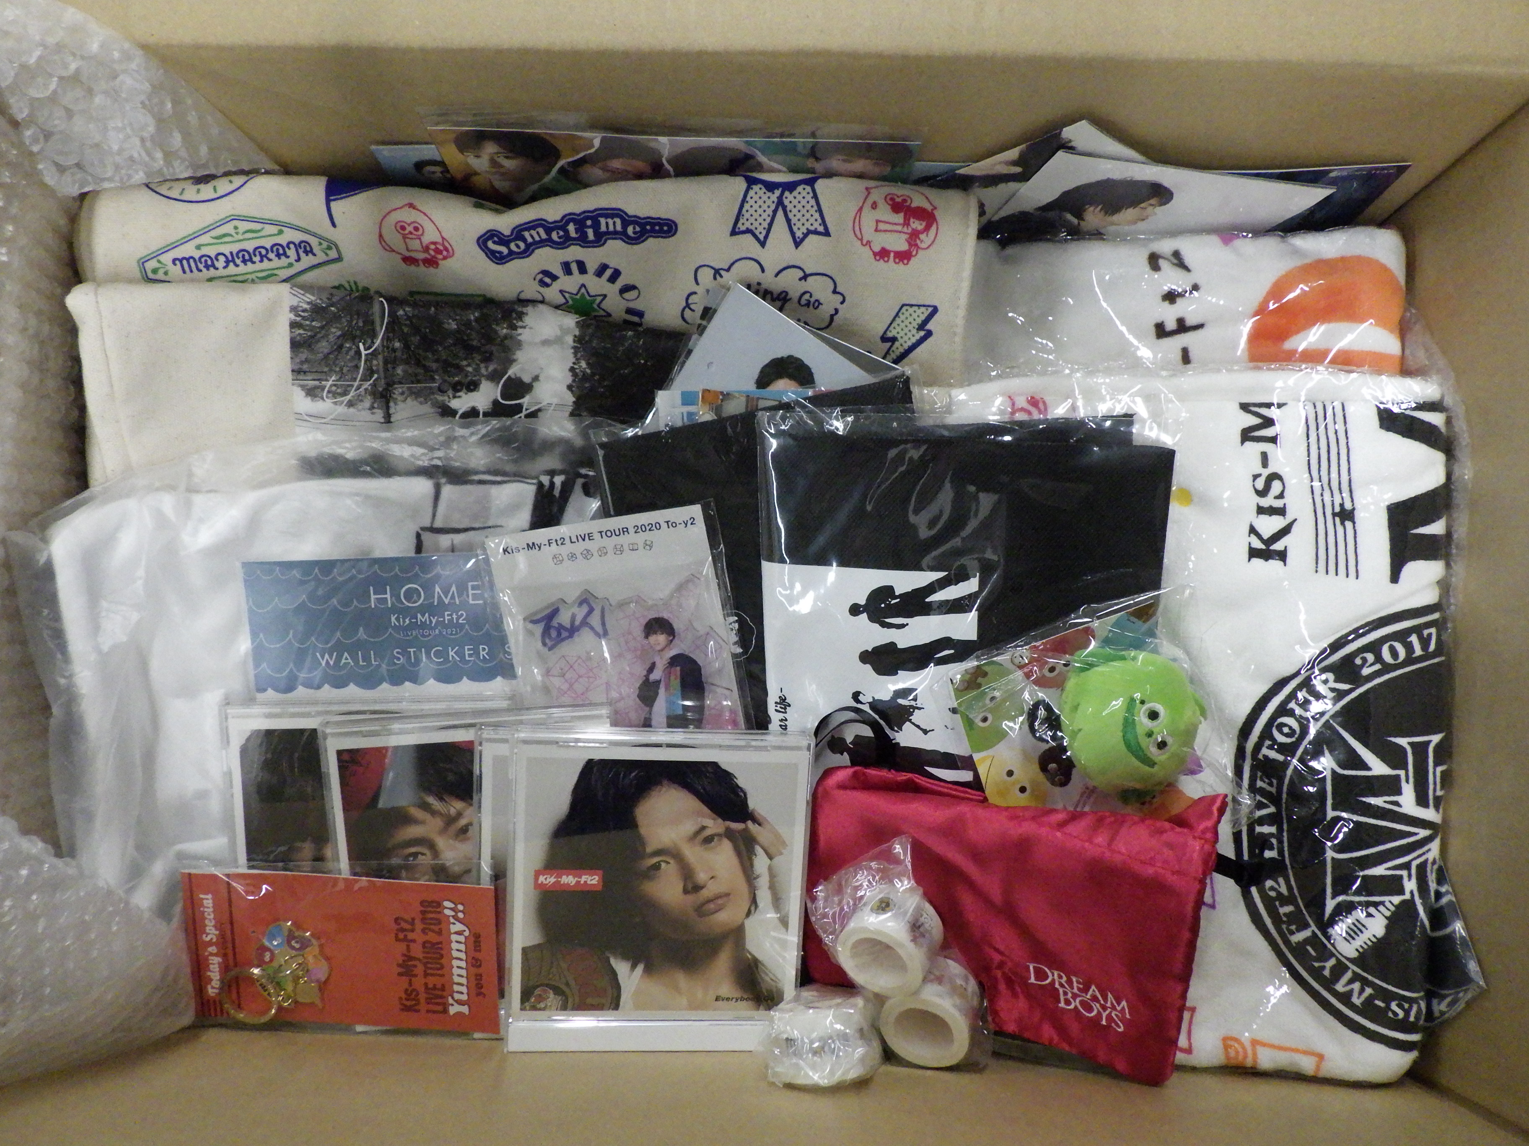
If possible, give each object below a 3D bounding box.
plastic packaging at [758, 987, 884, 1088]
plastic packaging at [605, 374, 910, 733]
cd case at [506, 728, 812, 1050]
[{"bbox_3d":[0.025,0.189,0.500,0.040,0.040,0.027,0,85,0],"label":"plastic packaging"},{"bbox_3d":[0.013,0.013,0.534,0.138,0.014,0.170,-12,97,-1],"label":"plastic packaging"},{"bbox_3d":[-0.045,0.138,0.532,0.125,0.010,0.142,2,100,-6],"label":"cd case"}]

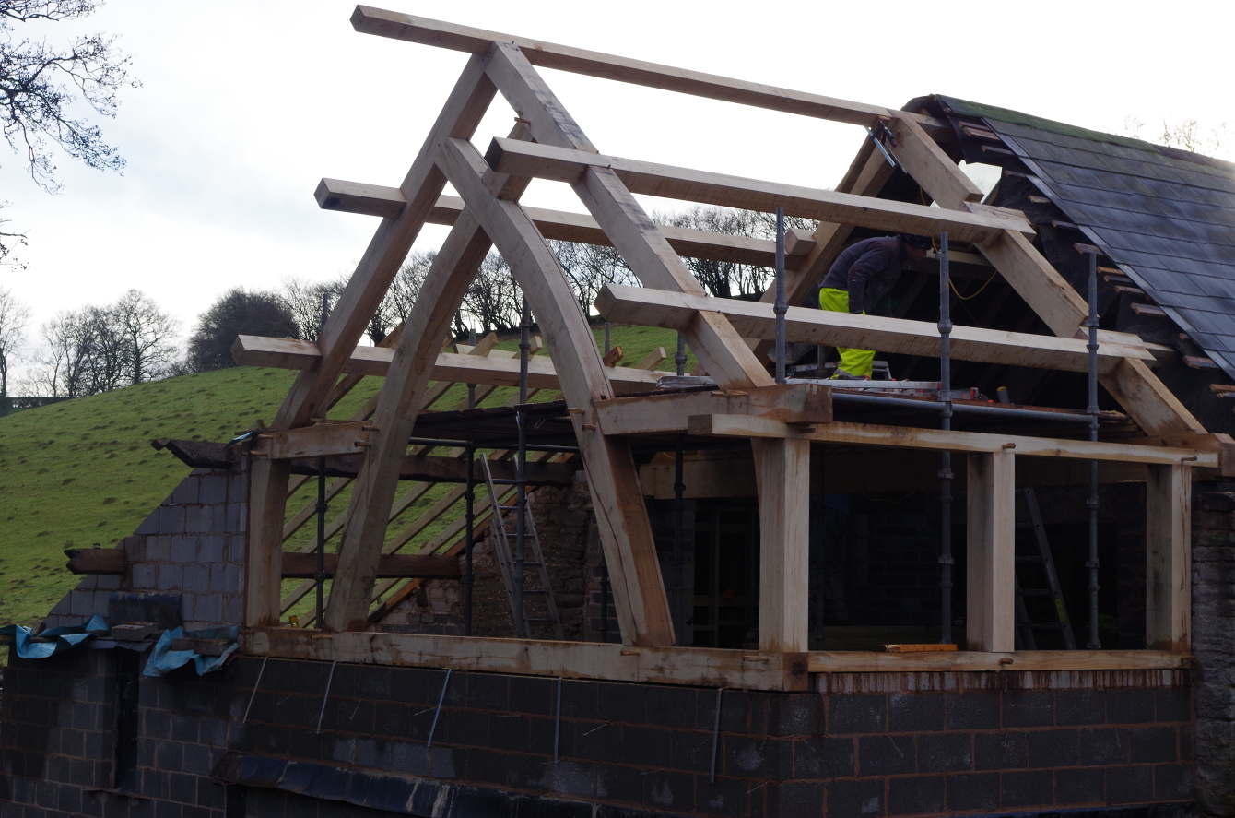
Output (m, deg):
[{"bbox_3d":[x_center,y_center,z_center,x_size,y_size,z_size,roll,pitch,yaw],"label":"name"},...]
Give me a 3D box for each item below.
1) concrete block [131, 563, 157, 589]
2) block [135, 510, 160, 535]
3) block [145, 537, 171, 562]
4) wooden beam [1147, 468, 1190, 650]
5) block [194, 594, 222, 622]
[{"bbox_3d":[-3.772,1.349,17.696,0.100,0.215,0.440,5,-6,-38],"label":"concrete block"},{"bbox_3d":[-3.744,0.913,17.649,0.100,0.210,0.430,5,-6,-37],"label":"block"},{"bbox_3d":[-3.620,1.117,17.462,0.100,0.215,0.440,5,-6,-37],"label":"block"},{"bbox_3d":[3.387,0.916,13.458,0.182,1.130,0.200,5,-6,-38],"label":"wooden beam"},{"bbox_3d":[-3.079,1.515,16.704,0.100,0.215,0.440,5,-6,-37],"label":"block"}]

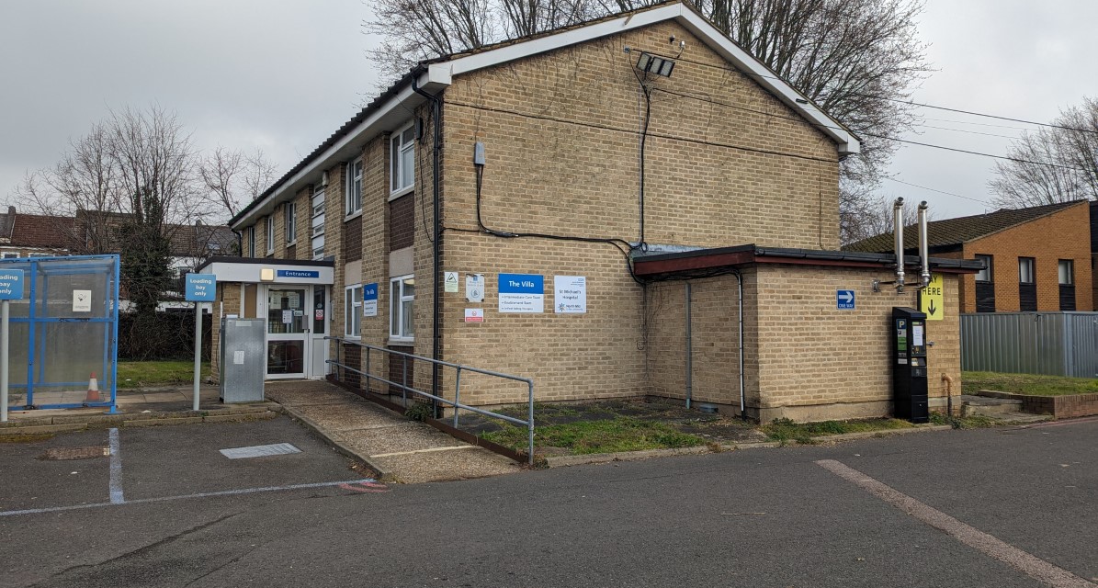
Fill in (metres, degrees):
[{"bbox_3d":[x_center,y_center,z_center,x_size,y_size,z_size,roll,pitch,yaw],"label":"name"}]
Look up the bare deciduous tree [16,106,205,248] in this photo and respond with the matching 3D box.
[{"bbox_3d":[-16.417,-2.274,28.500,7.100,9.500,6.400,1,-3,-30],"label":"bare deciduous tree"}]

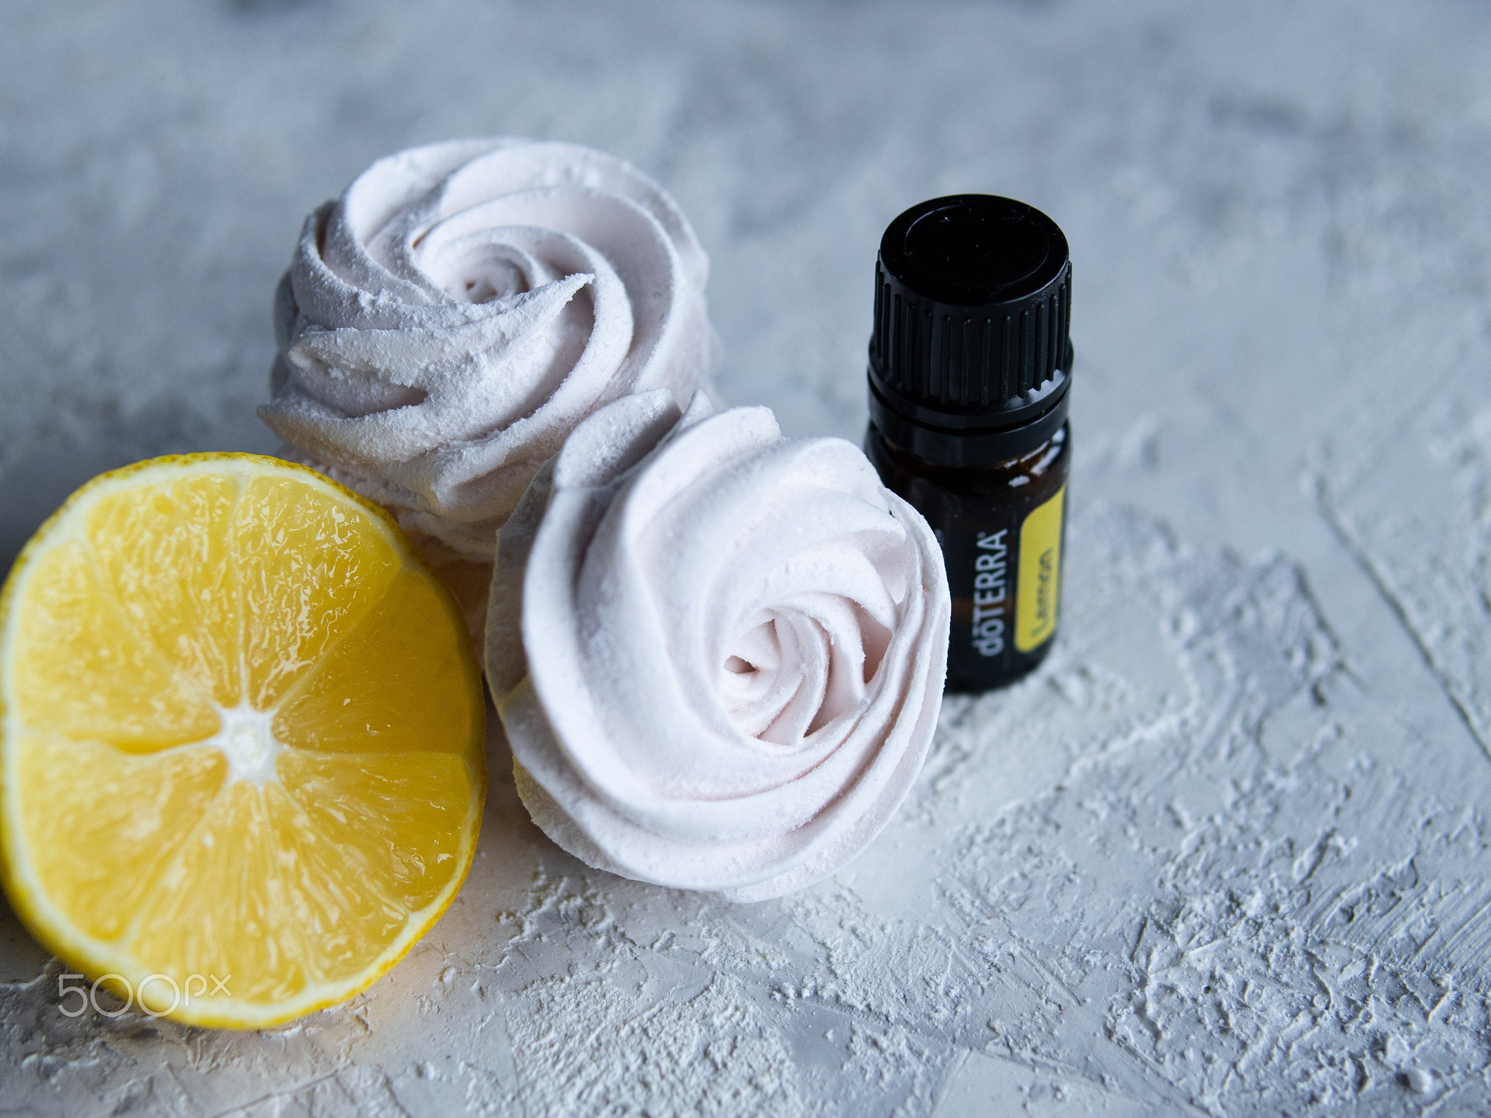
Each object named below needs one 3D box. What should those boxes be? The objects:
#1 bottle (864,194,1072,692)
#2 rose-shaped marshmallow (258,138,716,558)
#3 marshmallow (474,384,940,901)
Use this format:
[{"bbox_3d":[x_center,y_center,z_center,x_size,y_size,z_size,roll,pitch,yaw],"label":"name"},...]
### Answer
[{"bbox_3d":[0.024,-0.012,0.282,0.022,0.054,0.022,-1,42,1],"label":"bottle"},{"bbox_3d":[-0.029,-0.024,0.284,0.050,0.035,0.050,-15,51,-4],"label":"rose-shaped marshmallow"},{"bbox_3d":[-0.002,0.009,0.260,0.049,0.051,0.035,0,8,-11],"label":"marshmallow"}]

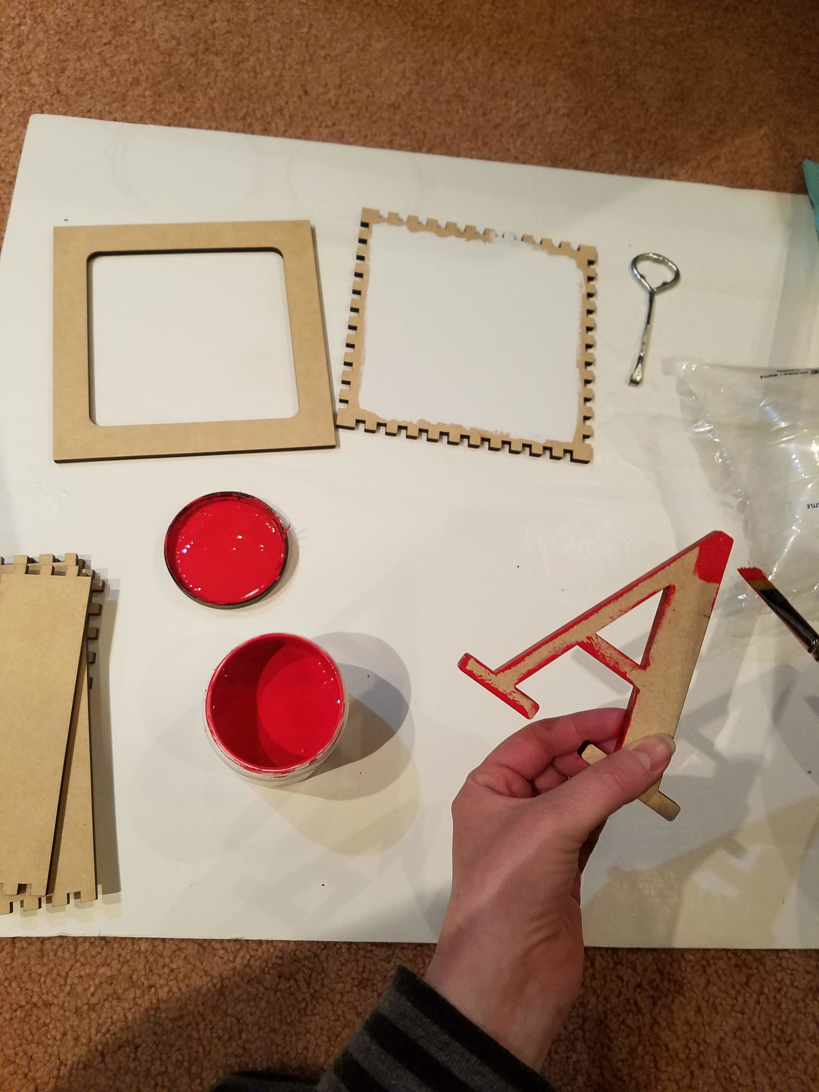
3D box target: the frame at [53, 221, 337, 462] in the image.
[{"bbox_3d":[-0.137,-0.133,0.518,0.165,0.006,0.165,-5,73,-9],"label":"frame"}]

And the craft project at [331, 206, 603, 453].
[{"bbox_3d":[0.042,-0.142,0.546,0.164,0.006,0.164,7,72,-6],"label":"craft project"}]

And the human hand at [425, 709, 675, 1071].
[{"bbox_3d":[0.051,0.130,0.320,0.076,0.078,0.130,15,74,0],"label":"human hand"}]

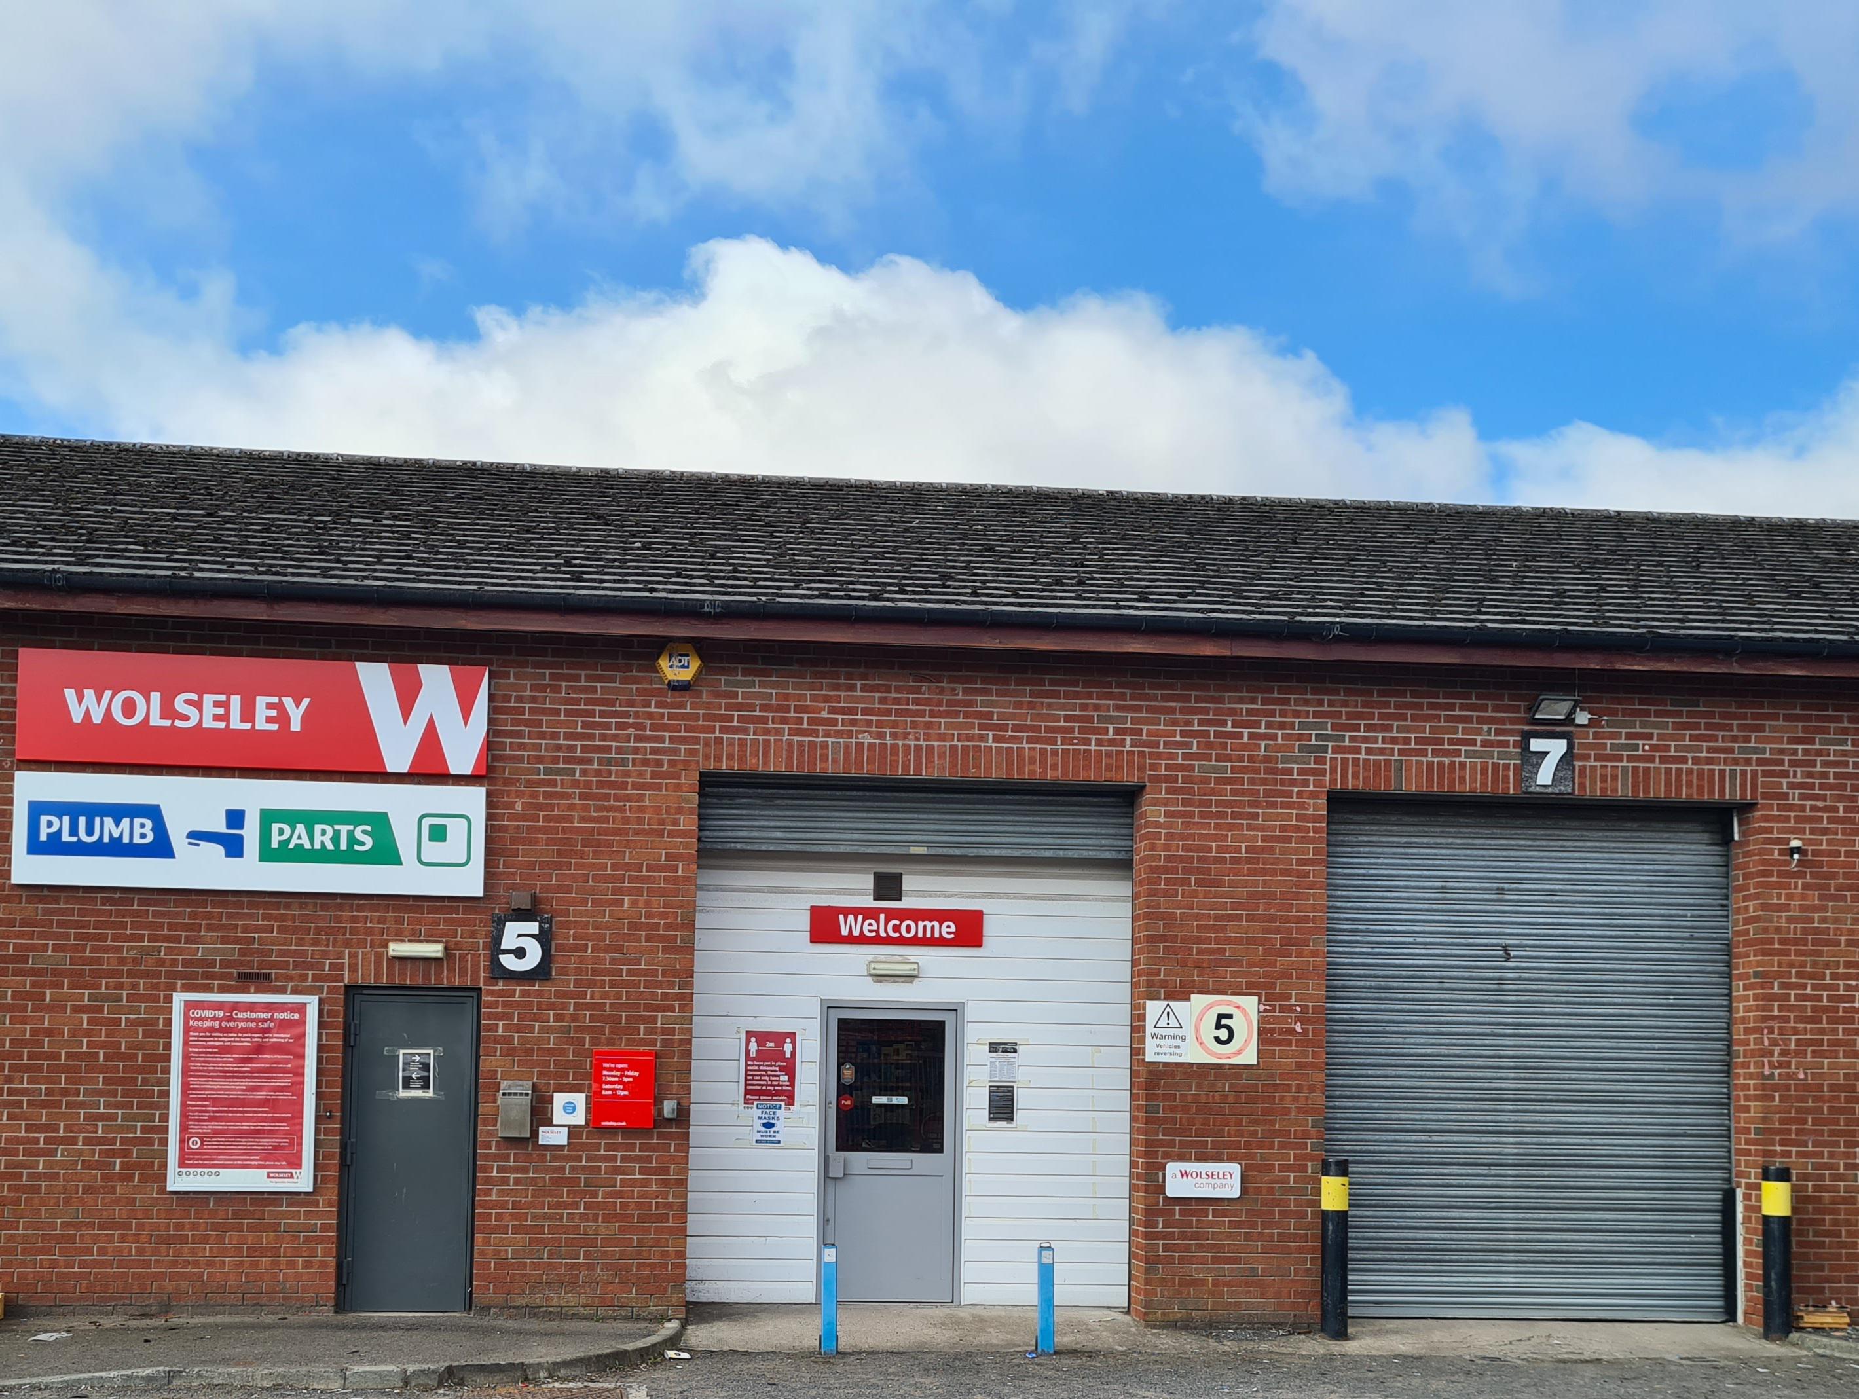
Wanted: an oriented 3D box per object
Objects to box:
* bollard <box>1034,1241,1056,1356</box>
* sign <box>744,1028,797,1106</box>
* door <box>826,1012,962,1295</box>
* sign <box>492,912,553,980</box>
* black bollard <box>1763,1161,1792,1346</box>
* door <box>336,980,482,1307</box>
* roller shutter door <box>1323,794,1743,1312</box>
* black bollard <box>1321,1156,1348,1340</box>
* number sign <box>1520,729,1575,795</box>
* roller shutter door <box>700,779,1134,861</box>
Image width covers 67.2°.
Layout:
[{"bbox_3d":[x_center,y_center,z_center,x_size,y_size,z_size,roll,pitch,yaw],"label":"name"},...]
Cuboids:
[{"bbox_3d":[0.695,3.586,8.413,0.100,0.670,0.100,2,-2,-4],"label":"bollard"},{"bbox_3d":[-1.048,2.444,9.255,0.354,0.511,0.010,2,-2,-4],"label":"sign"},{"bbox_3d":[-0.260,3.028,9.330,0.882,1.945,0.060,2,-2,-4],"label":"door"},{"bbox_3d":[-2.605,1.580,8.930,0.375,0.420,0.035,1,-2,-3],"label":"sign"},{"bbox_3d":[5.521,3.603,9.100,0.172,1.140,0.172,1,-2,-3],"label":"black bollard"},{"bbox_3d":[-3.292,2.851,8.885,0.837,2.028,0.070,2,-2,-4],"label":"door"},{"bbox_3d":[4.125,2.497,9.650,2.840,3.550,0.100,1,-2,-3],"label":"roller shutter door"},{"bbox_3d":[2.594,3.511,8.950,0.170,1.160,0.170,1,-2,-3],"label":"black bollard"},{"bbox_3d":[4.116,0.418,9.300,0.345,0.420,0.035,1,-2,-3],"label":"number sign"},{"bbox_3d":[-0.077,0.809,9.341,2.901,0.531,0.060,2,-2,-4],"label":"roller shutter door"}]

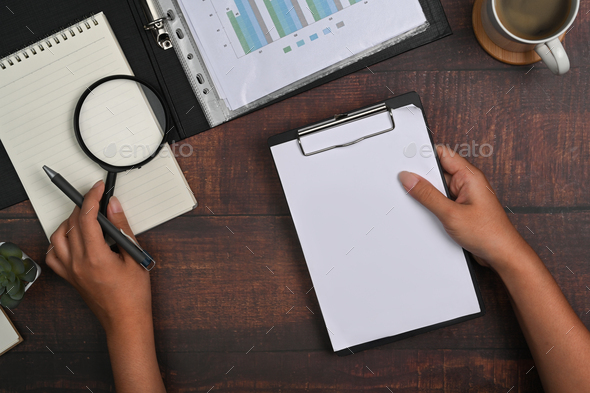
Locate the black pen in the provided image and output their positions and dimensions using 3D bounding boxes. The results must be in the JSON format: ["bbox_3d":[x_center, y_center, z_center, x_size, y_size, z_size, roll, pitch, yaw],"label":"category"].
[{"bbox_3d":[-0.185,0.020,1.004,0.145,0.012,0.013,42,94,7],"label":"black pen"}]

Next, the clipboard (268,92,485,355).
[{"bbox_3d":[0.078,0.032,1.022,0.148,0.004,0.210,-16,97,7],"label":"clipboard"}]

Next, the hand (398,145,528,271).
[{"bbox_3d":[0.164,0.011,1.010,0.075,0.065,0.147,-41,89,4],"label":"hand"}]

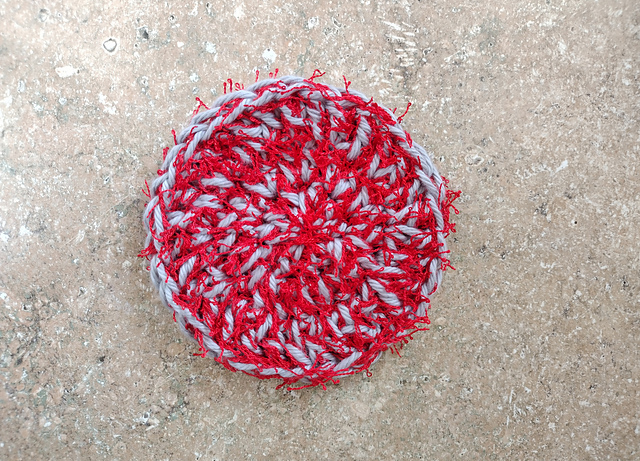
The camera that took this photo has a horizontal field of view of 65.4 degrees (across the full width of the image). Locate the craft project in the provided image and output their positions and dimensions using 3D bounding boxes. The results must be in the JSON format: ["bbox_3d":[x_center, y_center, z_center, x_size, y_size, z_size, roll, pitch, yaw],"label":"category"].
[{"bbox_3d":[-0.007,0.001,0.179,0.108,0.016,0.108,0,87,0],"label":"craft project"}]

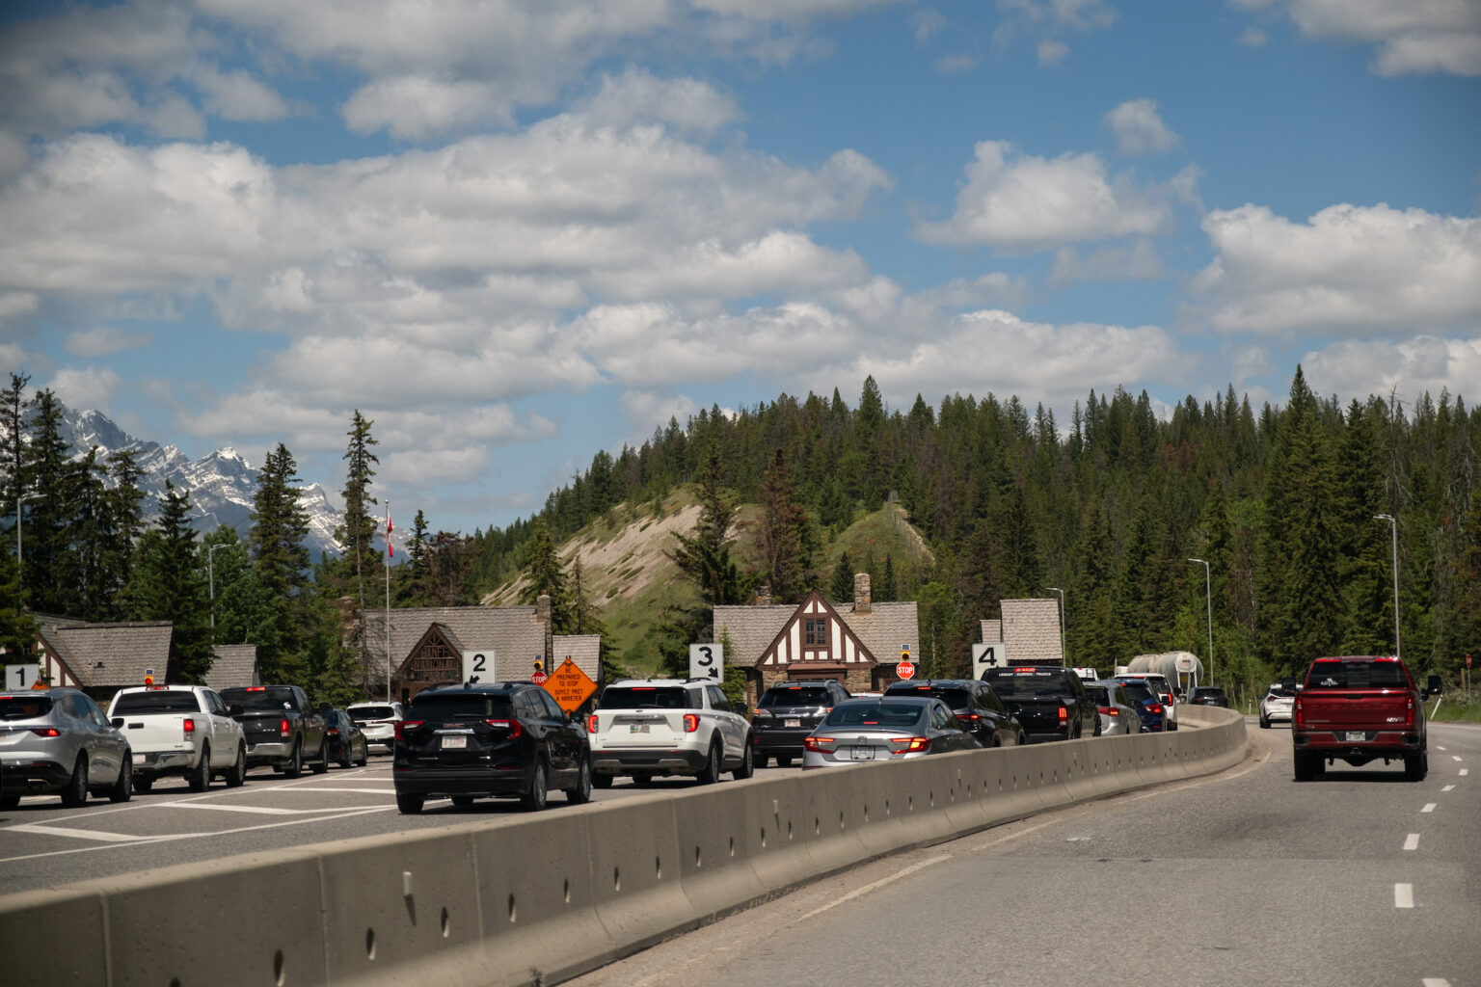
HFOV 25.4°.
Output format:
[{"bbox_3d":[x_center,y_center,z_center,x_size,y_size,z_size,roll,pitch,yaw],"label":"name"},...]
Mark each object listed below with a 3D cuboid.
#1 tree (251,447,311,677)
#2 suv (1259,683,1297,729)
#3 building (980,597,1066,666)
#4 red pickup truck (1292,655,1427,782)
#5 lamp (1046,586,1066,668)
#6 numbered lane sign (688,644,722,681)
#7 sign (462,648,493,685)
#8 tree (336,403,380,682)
[{"bbox_3d":[-19.273,4.104,137.624,2.900,12.310,2.900,-1,-4,0],"label":"tree"},{"bbox_3d":[20.666,8.068,124.633,1.820,1.650,4.400,-1,-4,5],"label":"suv"},{"bbox_3d":[12.039,7.176,139.824,3.700,5.500,4.500,-1,-4,0],"label":"building"},{"bbox_3d":[10.491,3.784,55.569,2.080,2.030,6.350,-2,-4,13],"label":"red pickup truck"},{"bbox_3d":[22.552,11.091,234.734,1.200,8.730,0.300,-1,-4,-7],"label":"lamp"},{"bbox_3d":[-0.944,4.550,88.000,0.900,1.040,0.060,-1,-4,6],"label":"numbered lane sign"},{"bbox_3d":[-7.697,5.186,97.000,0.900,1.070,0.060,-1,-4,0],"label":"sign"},{"bbox_3d":[-14.624,3.154,127.609,2.000,12.820,2.000,-1,-4,0],"label":"tree"}]

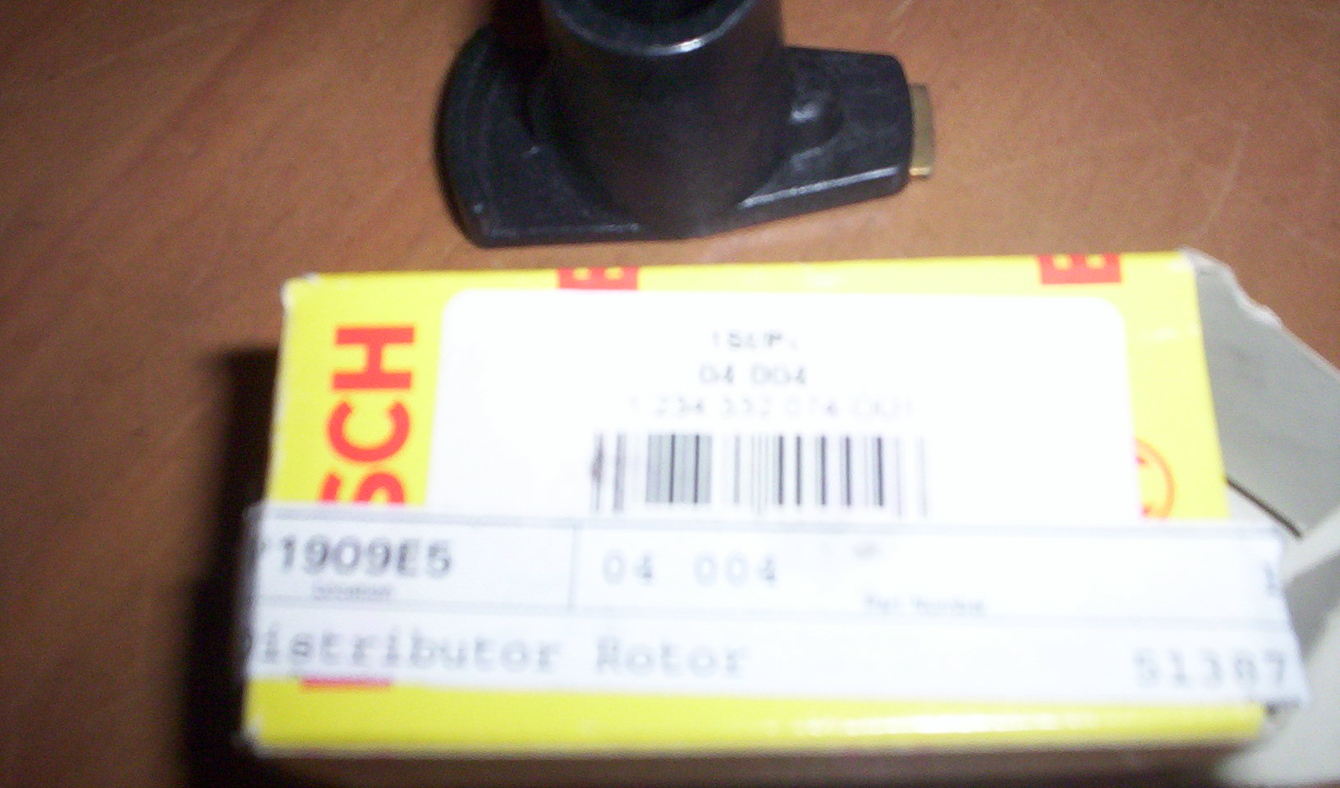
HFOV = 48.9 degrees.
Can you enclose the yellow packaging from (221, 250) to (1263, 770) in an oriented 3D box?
[{"bbox_3d":[0.007,0.015,0.143,0.080,0.042,0.042,-1,71,1],"label":"yellow packaging"}]

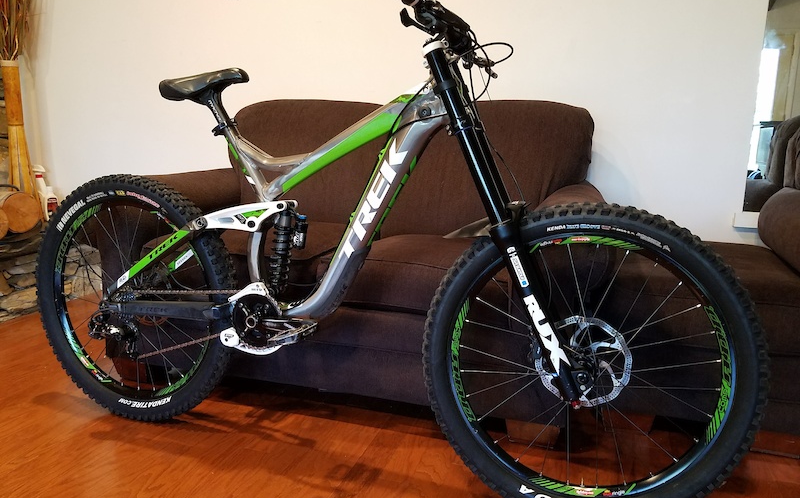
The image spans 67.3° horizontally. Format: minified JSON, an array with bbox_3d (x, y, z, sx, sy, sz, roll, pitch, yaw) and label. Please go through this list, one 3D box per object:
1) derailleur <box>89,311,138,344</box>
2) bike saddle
[{"bbox_3d":[-0.776,0.214,1.640,0.140,0.105,0.075,5,11,21],"label":"derailleur"},{"bbox_3d":[-0.493,-0.414,1.528,0.270,0.085,0.140,5,11,21],"label":"bike saddle"}]

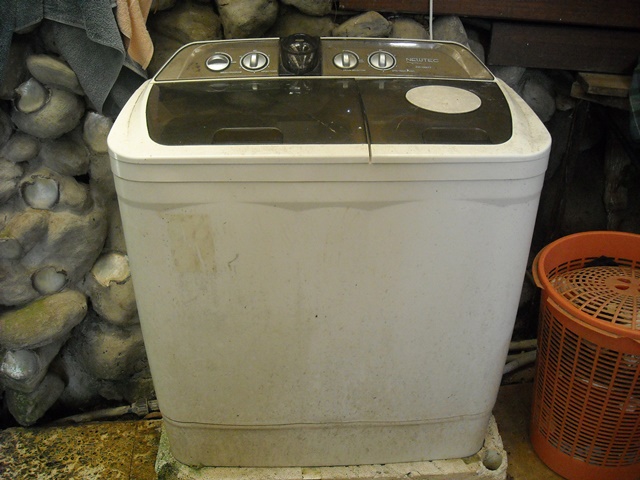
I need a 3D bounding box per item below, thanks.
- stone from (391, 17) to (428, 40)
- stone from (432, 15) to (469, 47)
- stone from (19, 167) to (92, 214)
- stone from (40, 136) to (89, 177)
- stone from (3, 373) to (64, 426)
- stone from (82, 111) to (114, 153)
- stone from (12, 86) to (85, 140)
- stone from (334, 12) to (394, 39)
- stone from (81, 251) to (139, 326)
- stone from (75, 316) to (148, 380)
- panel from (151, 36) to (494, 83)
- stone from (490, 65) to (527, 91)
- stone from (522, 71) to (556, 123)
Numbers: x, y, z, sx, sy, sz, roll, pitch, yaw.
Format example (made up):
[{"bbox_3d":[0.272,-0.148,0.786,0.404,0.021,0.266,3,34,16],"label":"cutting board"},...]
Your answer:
[{"bbox_3d":[0.216,-0.507,1.580,0.100,0.090,0.100,-1,28,0],"label":"stone"},{"bbox_3d":[0.316,-0.510,1.590,0.095,0.085,0.090,0,29,0],"label":"stone"},{"bbox_3d":[-0.654,-0.122,1.600,0.180,0.110,0.120,-1,28,0],"label":"stone"},{"bbox_3d":[-0.636,-0.210,1.610,0.130,0.095,0.100,-1,28,0],"label":"stone"},{"bbox_3d":[-0.746,0.417,1.690,0.145,0.130,0.120,-1,28,0],"label":"stone"},{"bbox_3d":[-0.545,-0.266,1.600,0.085,0.105,0.085,-1,28,0],"label":"stone"},{"bbox_3d":[-0.633,-0.295,1.510,0.165,0.105,0.120,0,29,0],"label":"stone"},{"bbox_3d":[0.103,-0.511,1.570,0.145,0.095,0.110,-1,28,0],"label":"stone"},{"bbox_3d":[-0.525,0.122,1.630,0.150,0.180,0.140,-1,28,0],"label":"stone"},{"bbox_3d":[-0.548,0.285,1.700,0.185,0.140,0.140,0,29,0],"label":"stone"},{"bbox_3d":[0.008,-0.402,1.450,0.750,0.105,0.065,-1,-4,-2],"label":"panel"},{"bbox_3d":[0.464,-0.392,1.610,0.100,0.080,0.090,0,29,0],"label":"stone"},{"bbox_3d":[0.551,-0.359,1.640,0.095,0.110,0.100,0,29,0],"label":"stone"}]

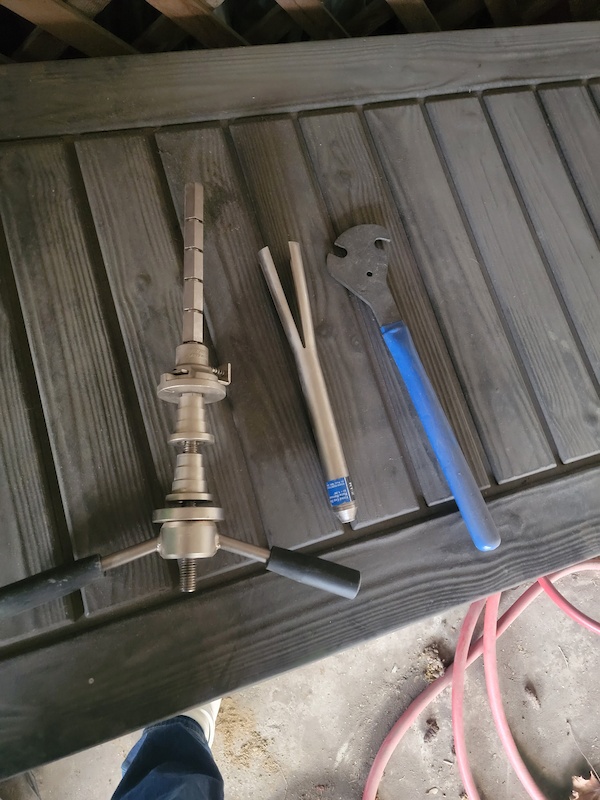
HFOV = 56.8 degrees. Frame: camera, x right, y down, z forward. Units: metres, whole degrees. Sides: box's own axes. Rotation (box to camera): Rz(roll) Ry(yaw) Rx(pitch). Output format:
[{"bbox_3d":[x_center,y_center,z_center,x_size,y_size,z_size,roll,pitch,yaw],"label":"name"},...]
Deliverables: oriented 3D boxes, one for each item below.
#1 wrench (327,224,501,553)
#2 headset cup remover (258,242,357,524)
[{"bbox_3d":[0.125,-0.018,0.619,0.089,0.022,0.393,-18,81,-16],"label":"wrench"},{"bbox_3d":[0.012,-0.026,0.596,0.049,0.025,0.316,-11,79,-14],"label":"headset cup remover"}]

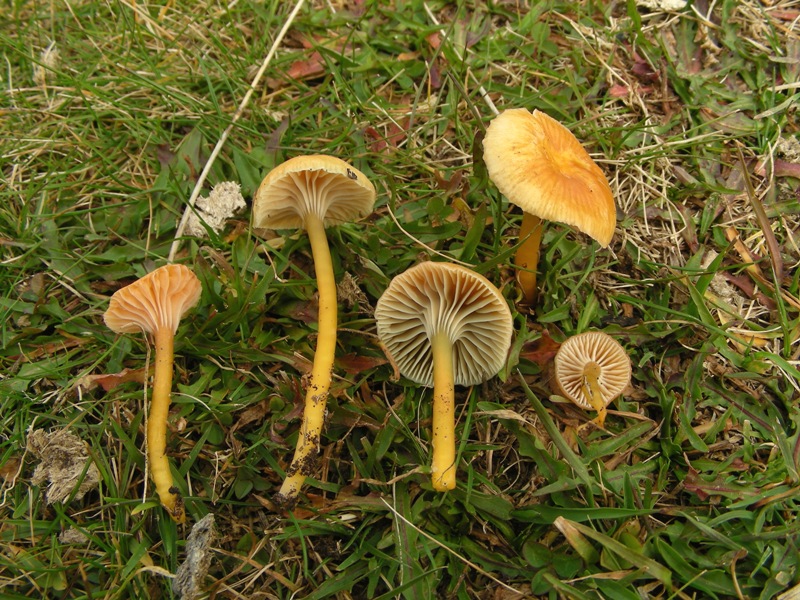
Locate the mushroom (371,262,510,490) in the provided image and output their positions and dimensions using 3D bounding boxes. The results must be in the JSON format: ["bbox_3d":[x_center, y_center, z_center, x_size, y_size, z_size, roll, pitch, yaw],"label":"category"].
[{"bbox_3d":[0.011,0.022,0.253,0.042,0.042,0.071,-1,52,0],"label":"mushroom"}]

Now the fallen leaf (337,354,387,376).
[{"bbox_3d":[-0.012,0.020,0.266,0.017,0.005,0.009,-4,54,-3],"label":"fallen leaf"}]

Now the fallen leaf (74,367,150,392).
[{"bbox_3d":[-0.086,0.024,0.264,0.022,0.006,0.010,-4,54,-3],"label":"fallen leaf"}]

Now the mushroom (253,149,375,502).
[{"bbox_3d":[-0.027,0.005,0.262,0.040,0.038,0.109,2,67,0],"label":"mushroom"}]

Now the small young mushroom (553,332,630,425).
[{"bbox_3d":[0.056,0.023,0.251,0.023,0.023,0.030,-7,39,-3],"label":"small young mushroom"}]

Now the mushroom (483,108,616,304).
[{"bbox_3d":[0.046,-0.028,0.270,0.041,0.061,0.041,0,54,0],"label":"mushroom"}]

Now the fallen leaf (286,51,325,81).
[{"bbox_3d":[-0.038,-0.093,0.349,0.018,0.006,0.014,-11,55,-8],"label":"fallen leaf"}]

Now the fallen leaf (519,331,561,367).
[{"bbox_3d":[0.043,0.015,0.270,0.015,0.006,0.014,4,54,3],"label":"fallen leaf"}]

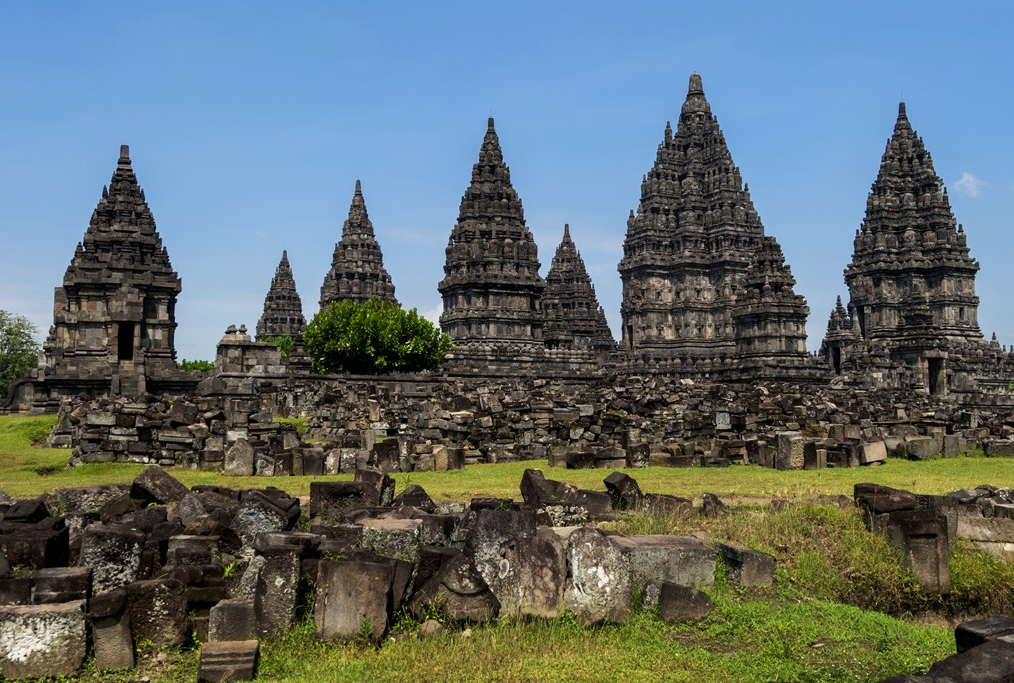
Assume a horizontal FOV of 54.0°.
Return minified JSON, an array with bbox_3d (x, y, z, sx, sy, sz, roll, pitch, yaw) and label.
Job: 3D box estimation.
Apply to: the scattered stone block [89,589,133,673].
[{"bbox_3d":[-2.408,1.758,6.061,0.260,0.480,0.260,1,-3,-18],"label":"scattered stone block"}]

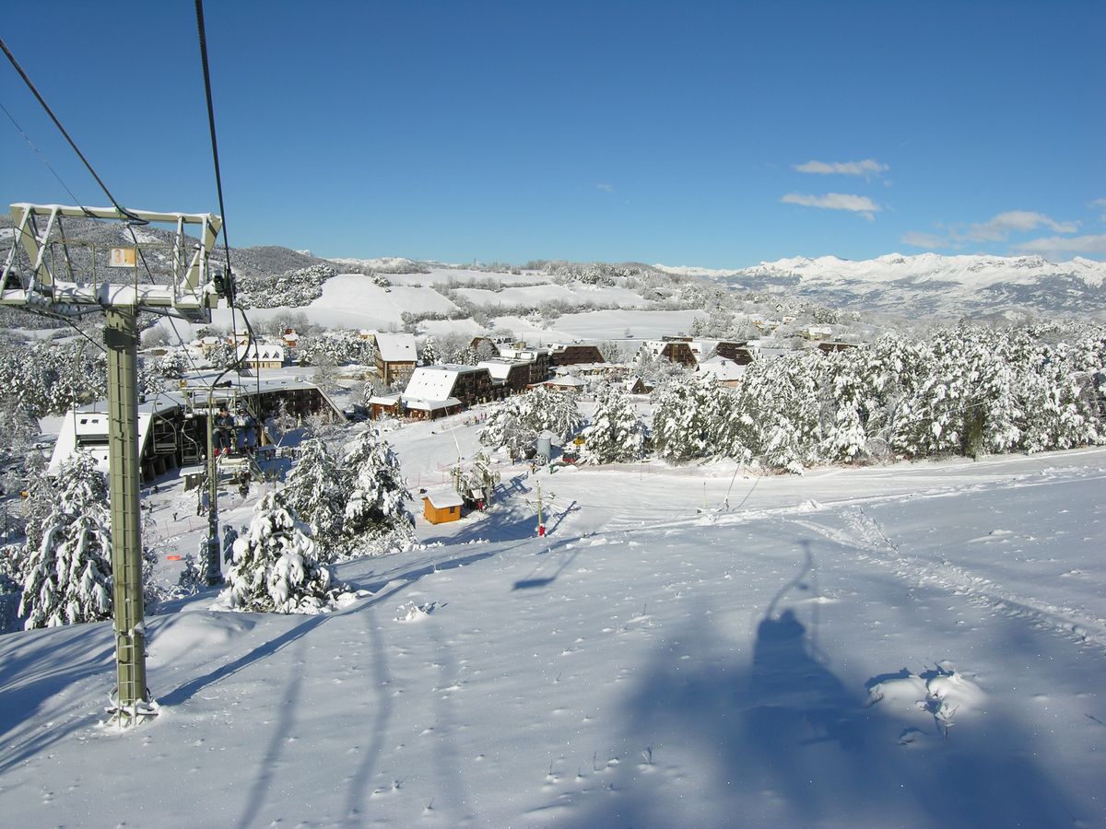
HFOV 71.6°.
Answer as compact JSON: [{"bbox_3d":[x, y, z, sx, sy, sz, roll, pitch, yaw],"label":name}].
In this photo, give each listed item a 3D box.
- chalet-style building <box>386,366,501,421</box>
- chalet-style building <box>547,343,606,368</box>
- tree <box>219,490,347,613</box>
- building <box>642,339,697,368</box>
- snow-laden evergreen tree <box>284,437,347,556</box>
[{"bbox_3d":[-30.408,-7.080,226.000,16.000,12.700,37.000,5,8,24],"label":"chalet-style building"},{"bbox_3d":[12.214,-31.186,402.000,28.000,12.000,14.000,-1,8,-17],"label":"chalet-style building"},{"bbox_3d":[-8.062,4.092,23.300,3.500,3.700,3.400,2,8,0],"label":"tree"},{"bbox_3d":[57.776,-29.459,380.000,25.000,15.000,15.000,-2,8,-18],"label":"building"},{"bbox_3d":[-17.264,6.091,56.000,4.700,8.600,4.700,1,8,0],"label":"snow-laden evergreen tree"}]

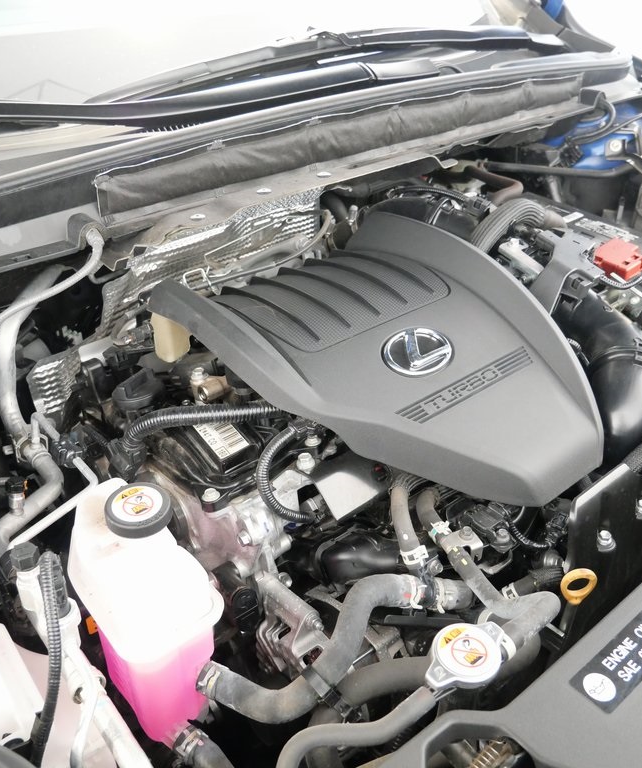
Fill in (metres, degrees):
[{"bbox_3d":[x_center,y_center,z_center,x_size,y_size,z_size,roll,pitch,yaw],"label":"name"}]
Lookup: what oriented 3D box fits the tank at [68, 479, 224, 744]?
[{"bbox_3d":[-0.161,0.196,0.639,0.097,0.165,0.180,-25,40,-31],"label":"tank"}]

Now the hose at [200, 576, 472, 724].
[{"bbox_3d":[0.026,0.237,0.662,0.297,0.068,0.090,-16,42,-21],"label":"hose"}]

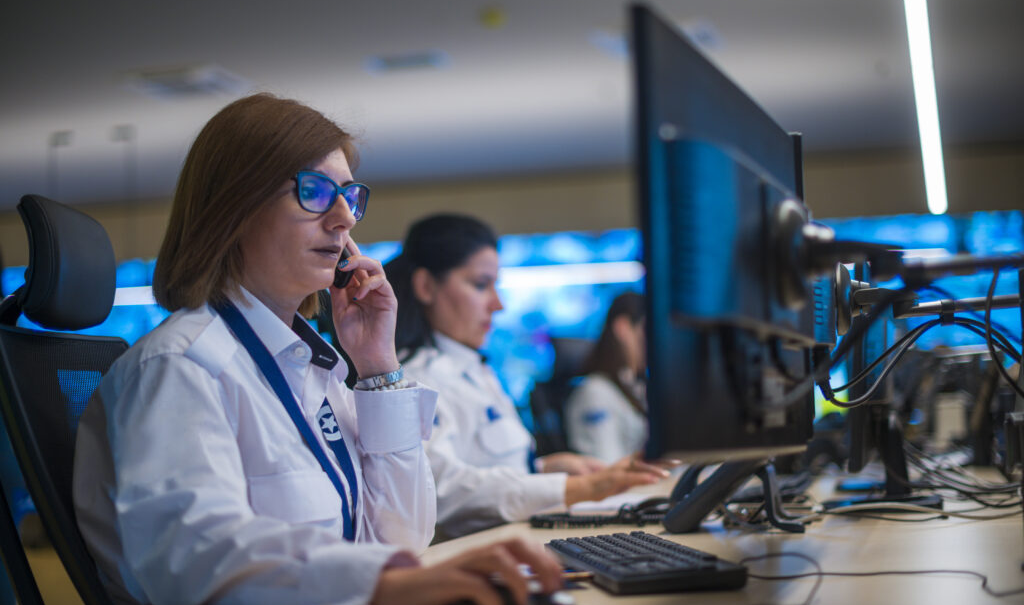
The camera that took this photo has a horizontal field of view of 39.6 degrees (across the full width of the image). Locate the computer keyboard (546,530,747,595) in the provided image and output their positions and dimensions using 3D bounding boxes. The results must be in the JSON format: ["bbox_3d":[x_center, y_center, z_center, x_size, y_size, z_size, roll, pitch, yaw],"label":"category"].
[{"bbox_3d":[0.144,0.303,1.696,0.142,0.033,0.447,0,-5,-9],"label":"computer keyboard"}]

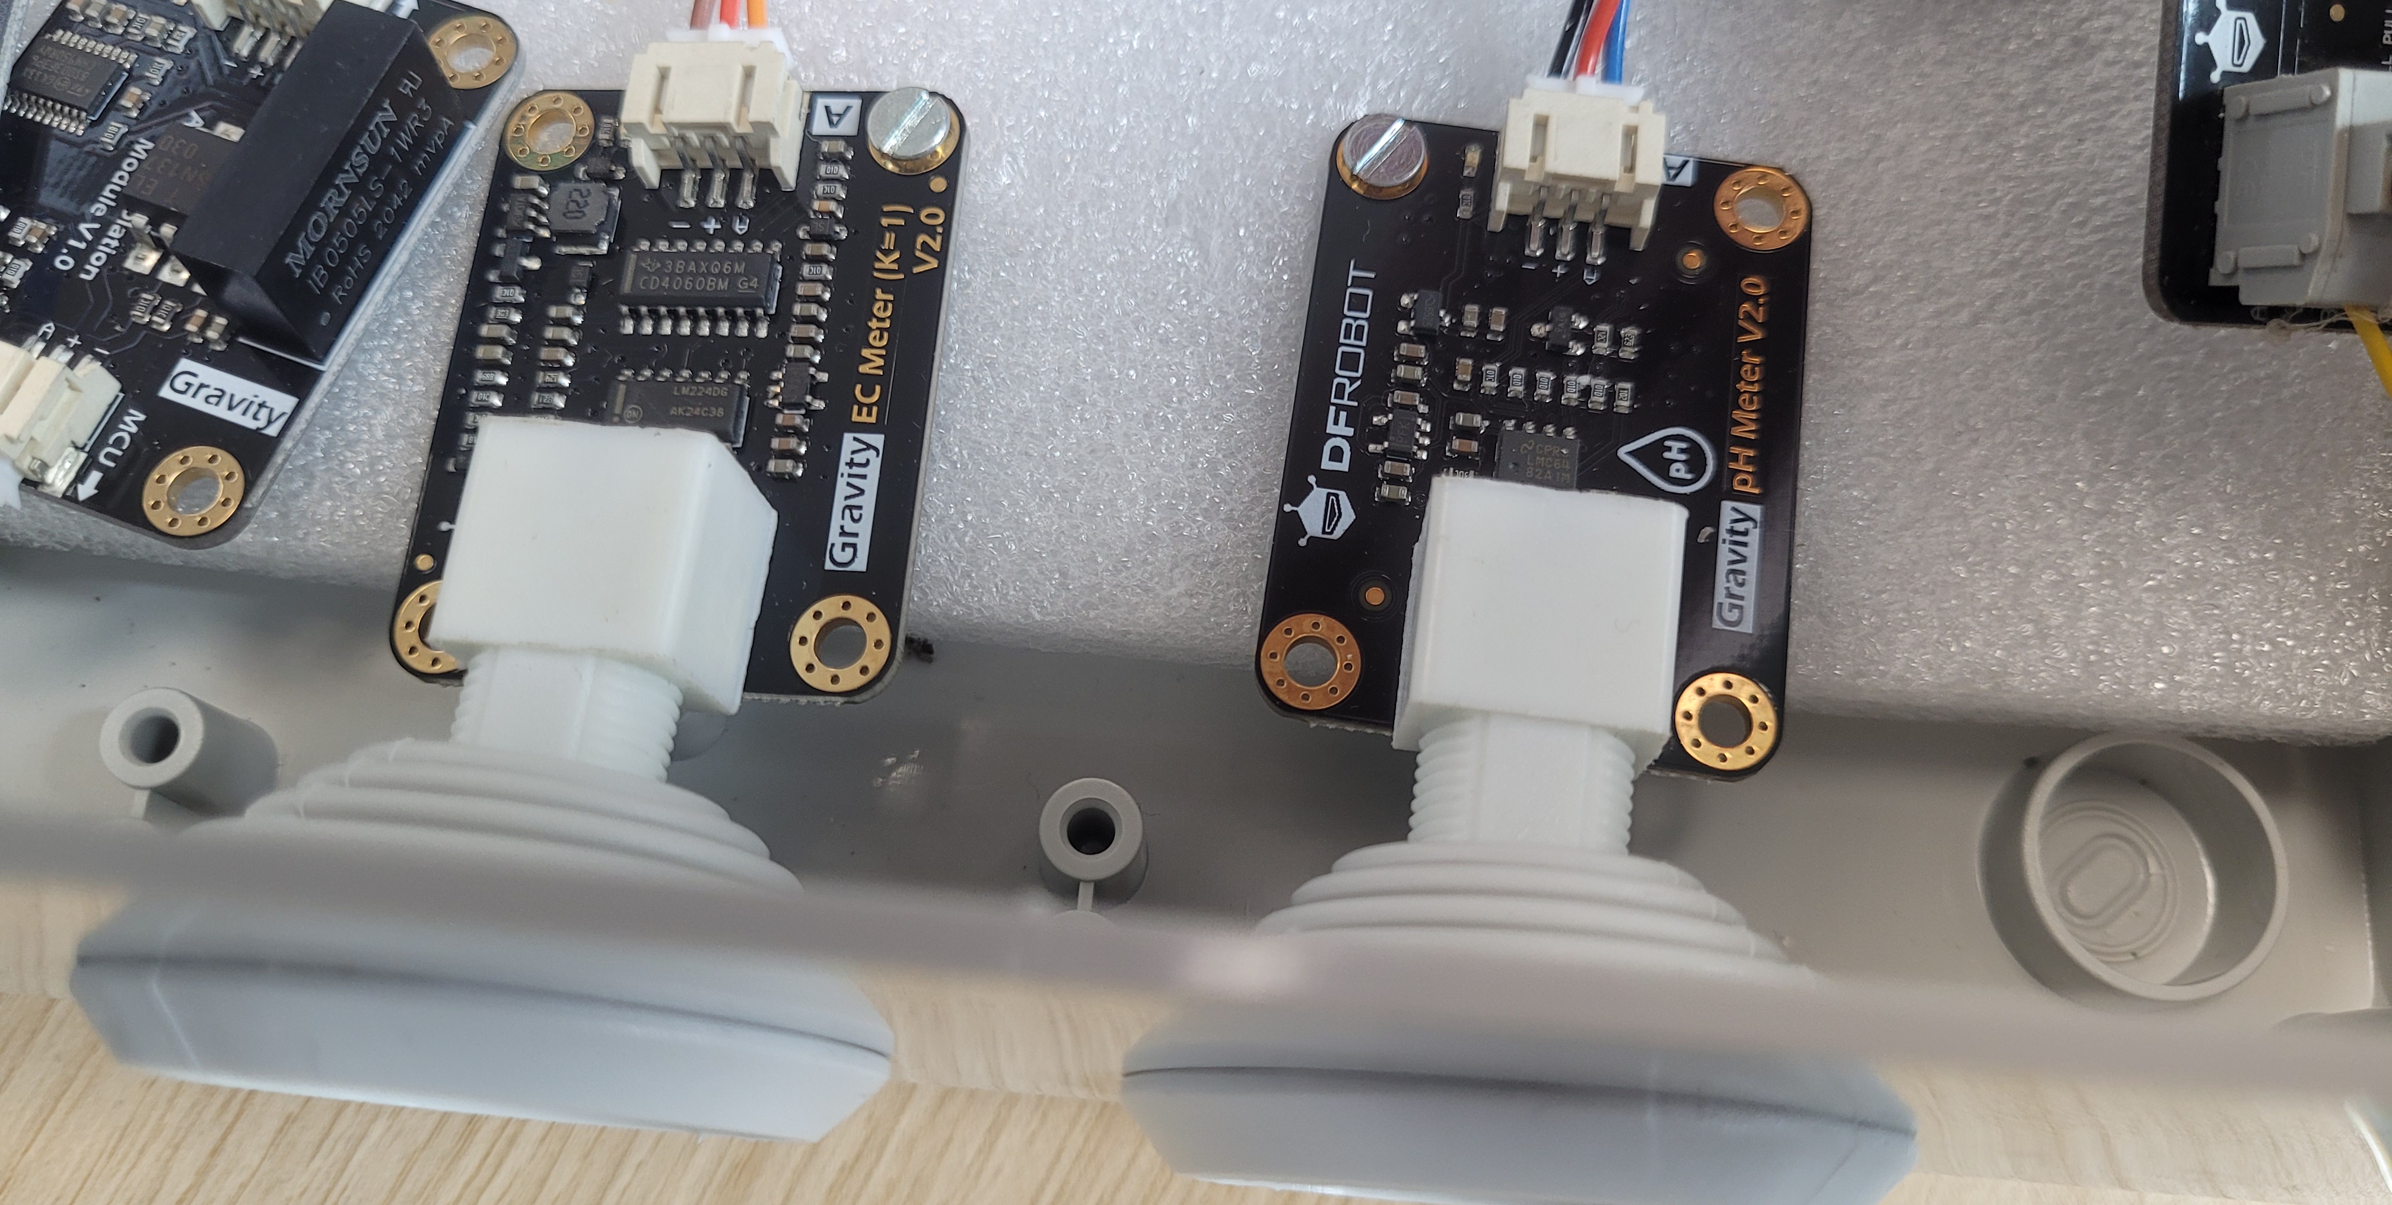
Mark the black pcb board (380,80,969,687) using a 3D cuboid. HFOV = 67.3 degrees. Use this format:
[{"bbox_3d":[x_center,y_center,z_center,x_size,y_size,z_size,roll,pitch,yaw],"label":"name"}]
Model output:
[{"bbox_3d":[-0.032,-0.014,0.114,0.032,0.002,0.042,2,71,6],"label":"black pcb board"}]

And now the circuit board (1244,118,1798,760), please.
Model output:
[{"bbox_3d":[0.022,-0.011,0.115,0.032,0.002,0.042,8,73,3],"label":"circuit board"}]

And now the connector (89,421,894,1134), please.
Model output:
[{"bbox_3d":[-0.035,0.009,0.100,0.040,0.040,0.037,2,71,6],"label":"connector"}]

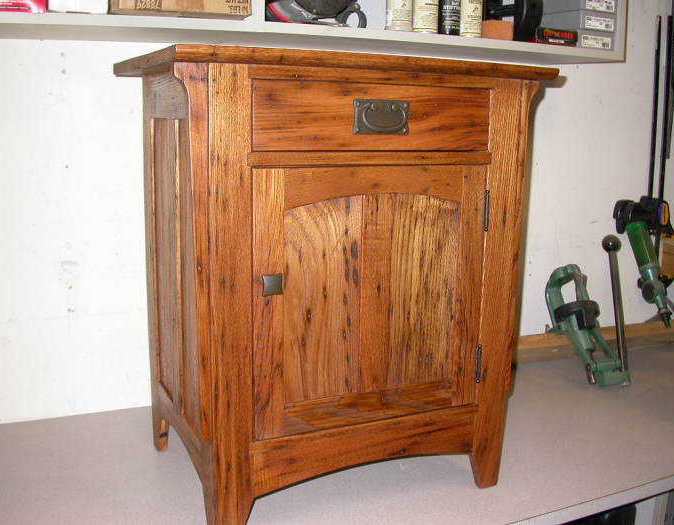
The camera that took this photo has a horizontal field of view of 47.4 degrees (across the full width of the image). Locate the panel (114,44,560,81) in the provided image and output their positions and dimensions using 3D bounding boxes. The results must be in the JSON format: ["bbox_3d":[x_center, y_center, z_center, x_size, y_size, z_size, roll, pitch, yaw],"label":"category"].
[{"bbox_3d":[-0.014,-0.308,1.250,0.608,0.021,0.406,-4,11,-26],"label":"panel"}]

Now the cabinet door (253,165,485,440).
[{"bbox_3d":[0.054,0.050,1.162,0.388,0.389,0.023,-4,11,-26],"label":"cabinet door"}]

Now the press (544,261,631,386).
[{"bbox_3d":[0.611,0.159,1.911,0.145,0.285,0.145,-2,-19,-18],"label":"press"}]

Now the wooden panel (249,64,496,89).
[{"bbox_3d":[0.058,-0.264,1.103,0.398,0.017,0.020,-4,11,-26],"label":"wooden panel"}]

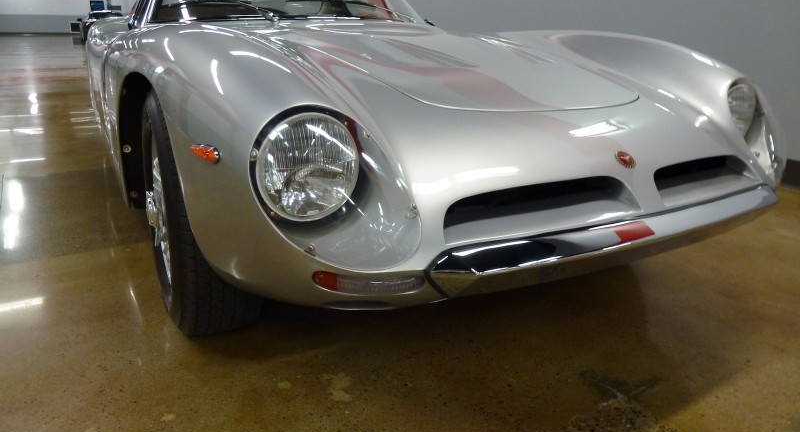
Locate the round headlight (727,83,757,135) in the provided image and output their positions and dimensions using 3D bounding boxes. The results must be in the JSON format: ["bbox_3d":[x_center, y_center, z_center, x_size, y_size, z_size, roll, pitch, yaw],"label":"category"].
[{"bbox_3d":[0.937,-0.276,1.562,0.184,0.184,0.090,-10,22,-29],"label":"round headlight"}]

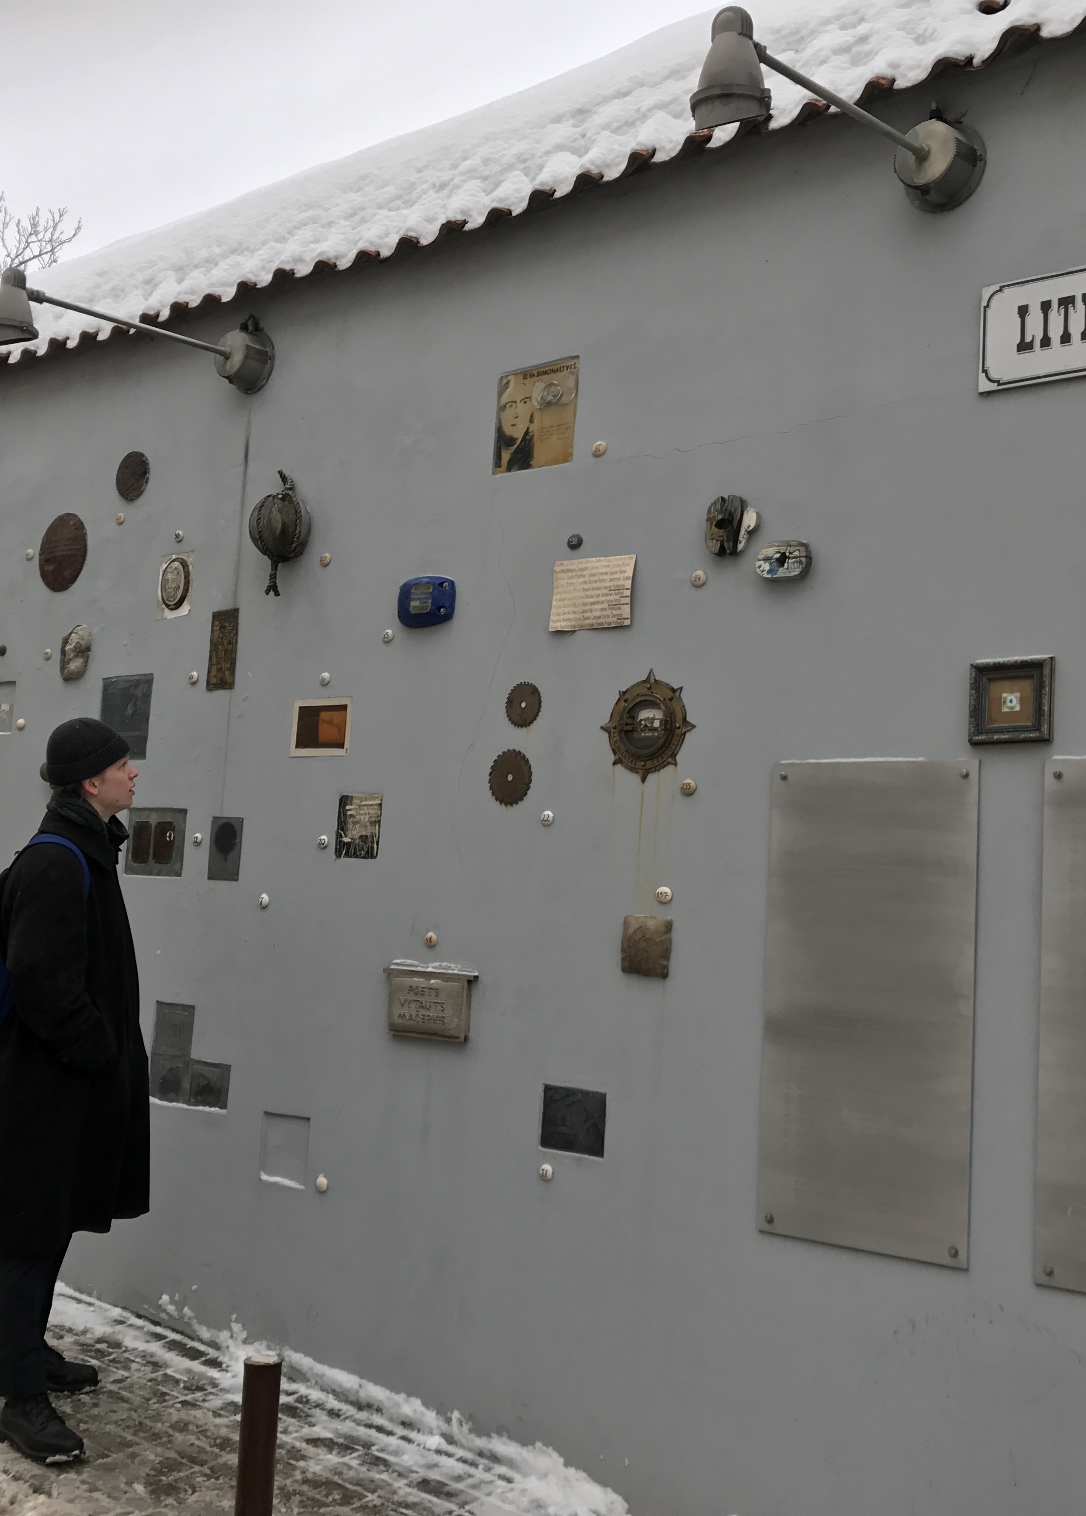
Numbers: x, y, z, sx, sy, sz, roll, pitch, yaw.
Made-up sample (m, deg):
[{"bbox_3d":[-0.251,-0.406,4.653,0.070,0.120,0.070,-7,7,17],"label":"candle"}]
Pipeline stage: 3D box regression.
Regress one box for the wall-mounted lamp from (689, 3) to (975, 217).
[{"bbox_3d":[0.610,-1.338,3.422,0.220,0.310,0.870,-2,-7,45],"label":"wall-mounted lamp"}]

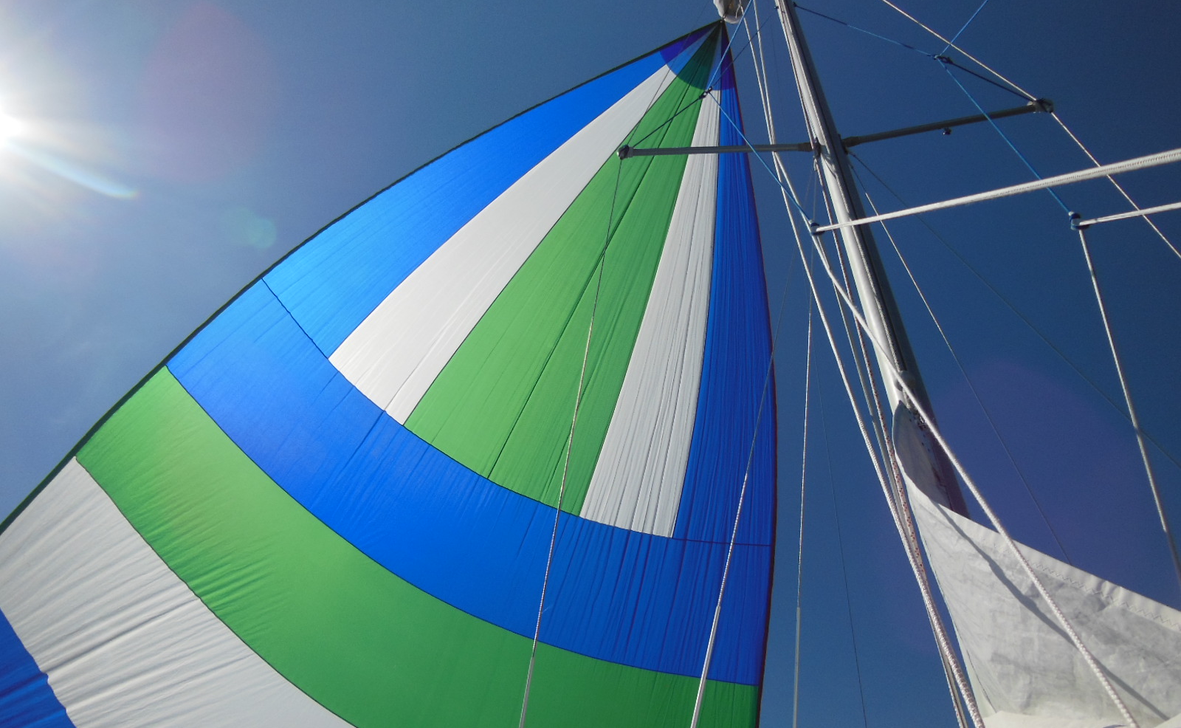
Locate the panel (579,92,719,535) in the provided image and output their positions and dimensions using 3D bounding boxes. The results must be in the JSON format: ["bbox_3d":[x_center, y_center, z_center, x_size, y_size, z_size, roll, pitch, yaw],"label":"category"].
[{"bbox_3d":[0.664,-0.551,7.710,0.757,4.375,0.500,4,-24,13],"label":"panel"}]

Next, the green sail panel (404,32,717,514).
[{"bbox_3d":[0.178,-1.071,7.797,1.569,4.811,0.650,26,-17,2],"label":"green sail panel"}]

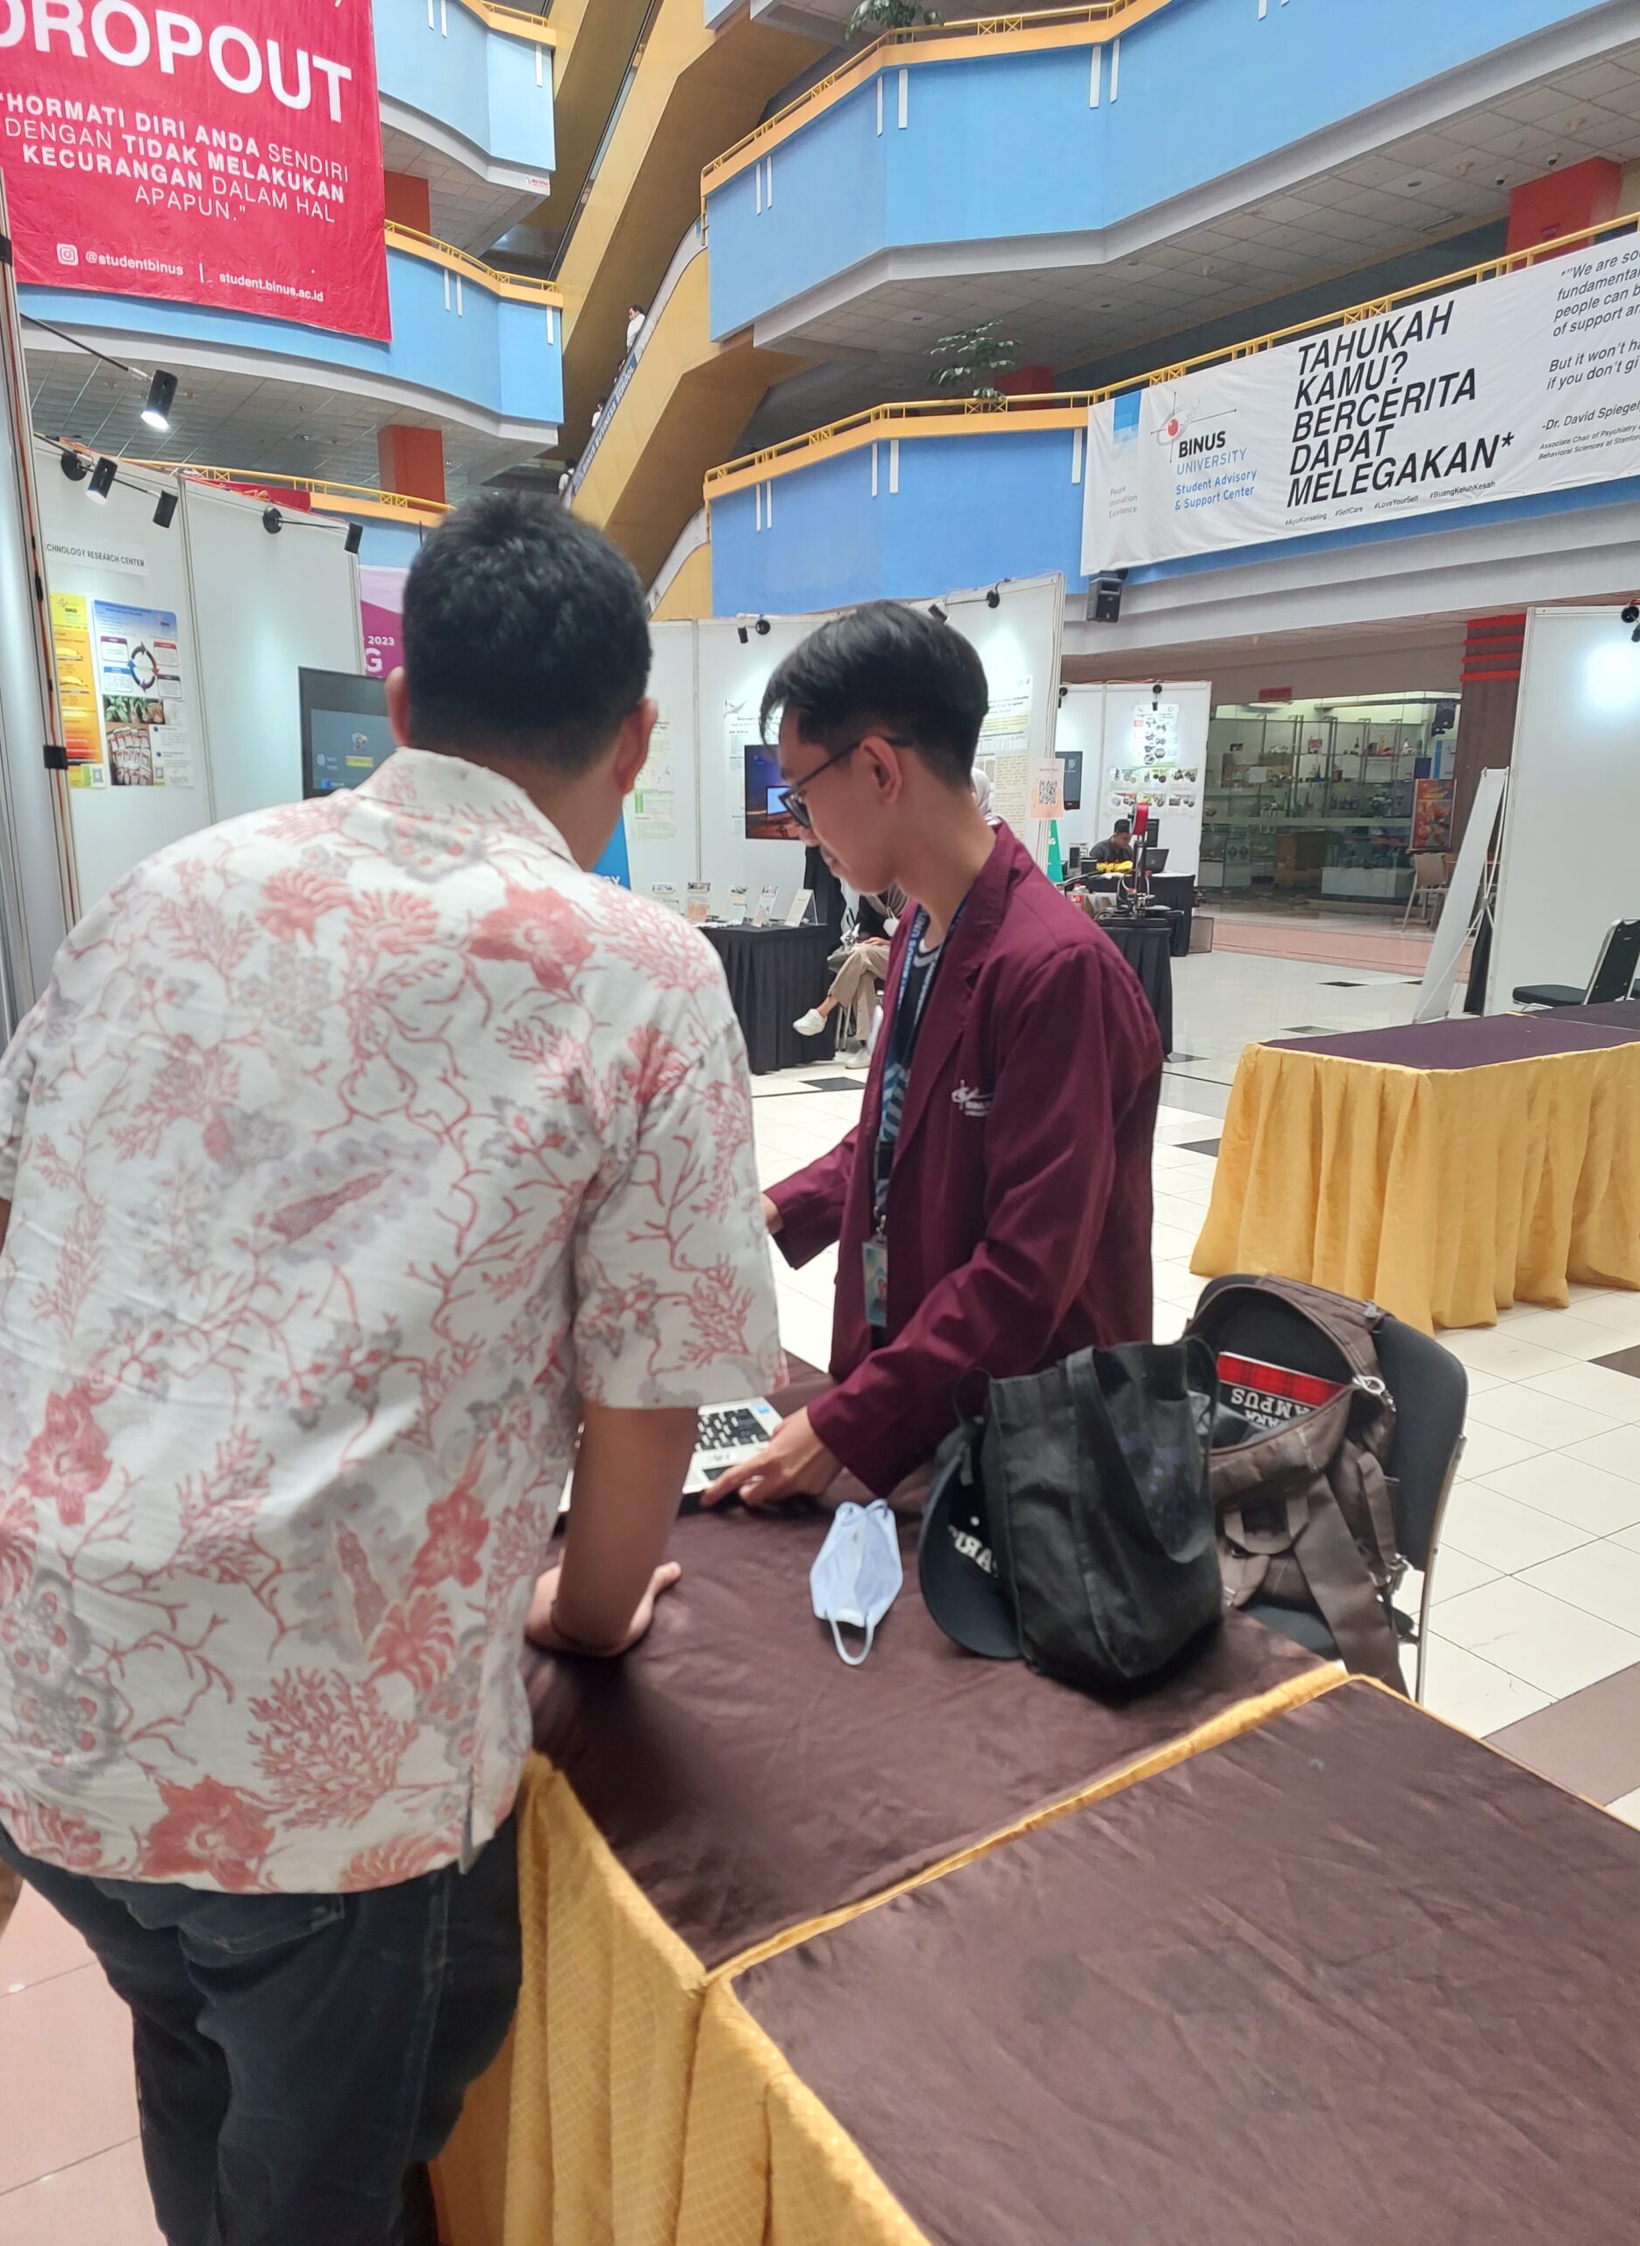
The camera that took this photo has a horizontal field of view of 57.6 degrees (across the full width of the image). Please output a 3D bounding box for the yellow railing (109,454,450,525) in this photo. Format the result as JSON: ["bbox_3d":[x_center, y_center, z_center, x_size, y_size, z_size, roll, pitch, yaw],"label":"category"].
[{"bbox_3d":[-8.479,-10.195,24.332,0.900,0.520,6.300,12,17,41],"label":"yellow railing"}]

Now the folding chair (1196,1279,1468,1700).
[{"bbox_3d":[0.567,0.695,2.101,0.490,0.790,0.450,-11,17,-40],"label":"folding chair"}]

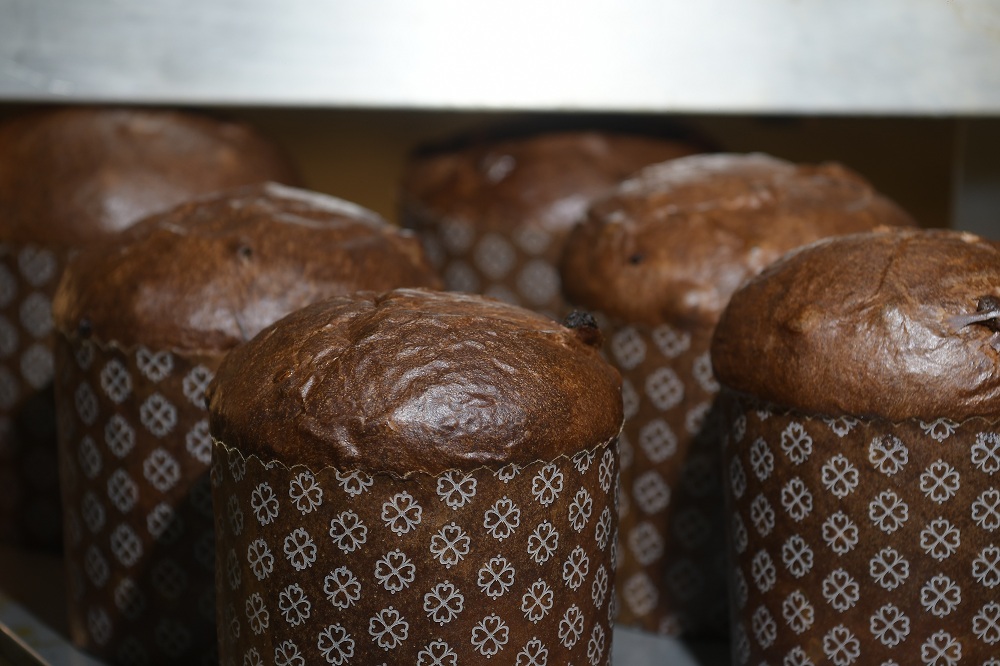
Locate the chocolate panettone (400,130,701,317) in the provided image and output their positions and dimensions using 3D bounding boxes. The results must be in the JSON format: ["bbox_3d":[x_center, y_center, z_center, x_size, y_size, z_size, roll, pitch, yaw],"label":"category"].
[{"bbox_3d":[0.033,-0.021,2.974,0.166,0.190,0.166,0,11,0],"label":"chocolate panettone"}]

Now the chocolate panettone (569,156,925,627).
[{"bbox_3d":[0.105,0.019,2.532,0.160,0.182,0.160,0,15,0],"label":"chocolate panettone"}]

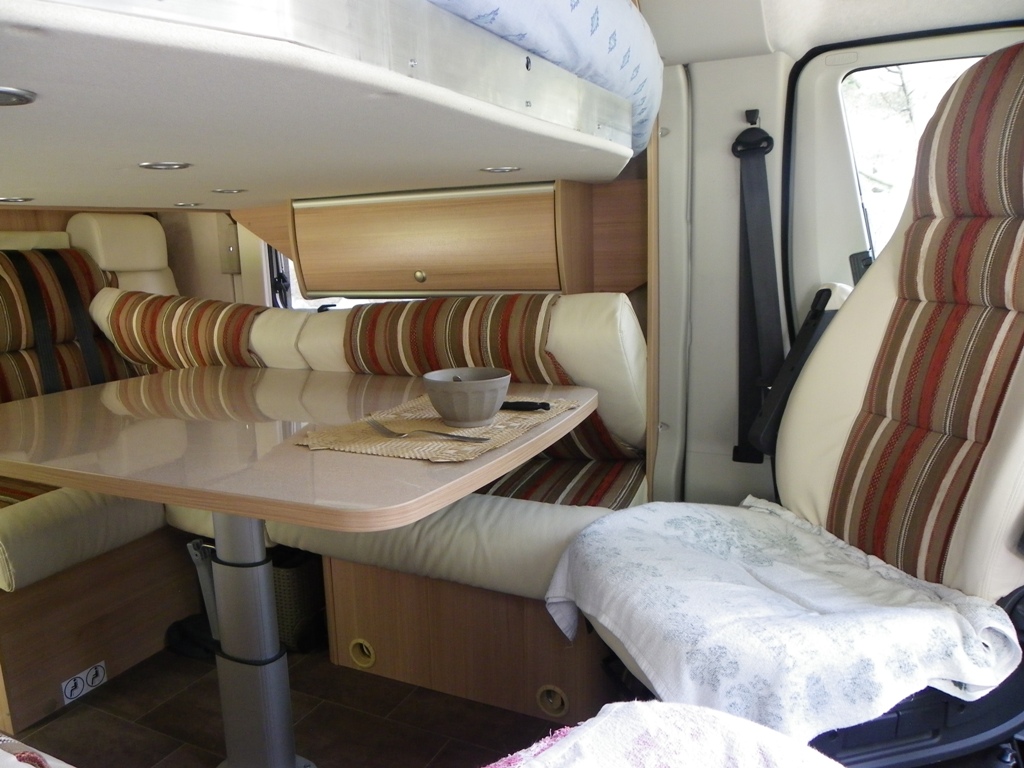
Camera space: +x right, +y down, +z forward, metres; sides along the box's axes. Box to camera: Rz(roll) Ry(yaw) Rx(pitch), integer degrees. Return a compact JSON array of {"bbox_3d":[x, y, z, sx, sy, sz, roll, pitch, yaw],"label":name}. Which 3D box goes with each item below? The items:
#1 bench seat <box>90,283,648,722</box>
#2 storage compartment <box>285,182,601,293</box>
[{"bbox_3d":[-0.404,0.216,2.049,1.580,0.915,0.500,3,10,24],"label":"bench seat"},{"bbox_3d":[-0.180,-0.366,2.003,0.725,0.265,0.275,3,10,24],"label":"storage compartment"}]

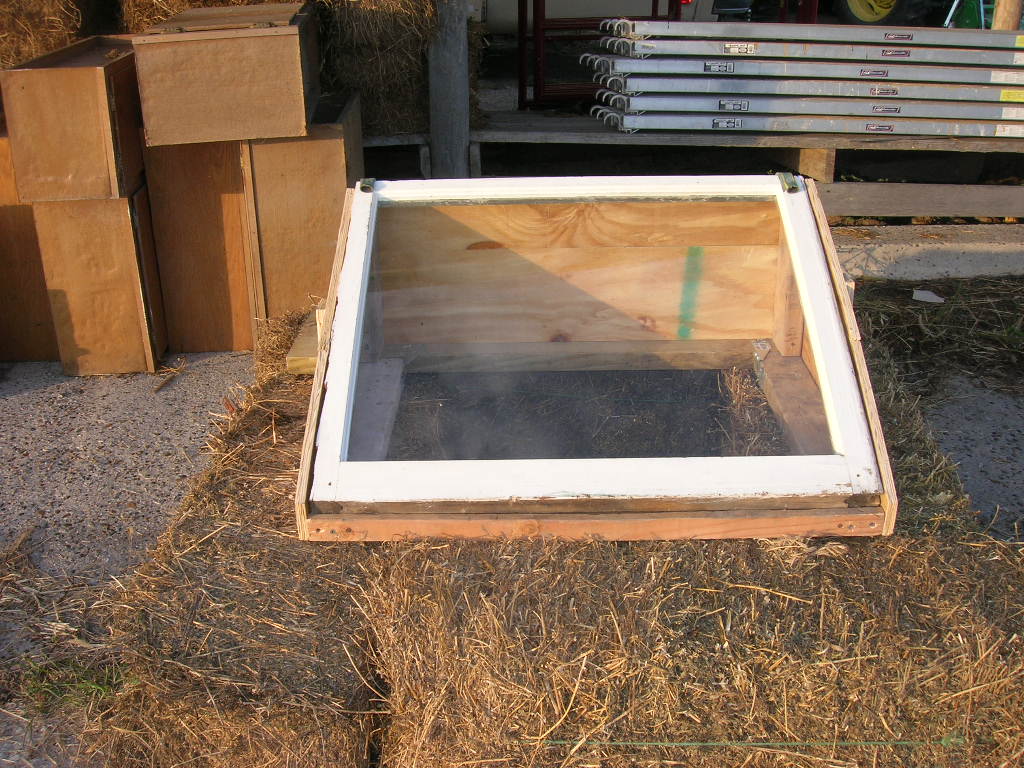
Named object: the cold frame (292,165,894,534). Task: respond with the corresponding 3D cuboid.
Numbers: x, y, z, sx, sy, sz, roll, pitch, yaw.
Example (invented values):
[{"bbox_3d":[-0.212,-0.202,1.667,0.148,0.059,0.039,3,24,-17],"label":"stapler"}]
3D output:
[{"bbox_3d":[0.134,-0.088,1.839,0.950,0.405,0.700,-1,26,2],"label":"cold frame"}]

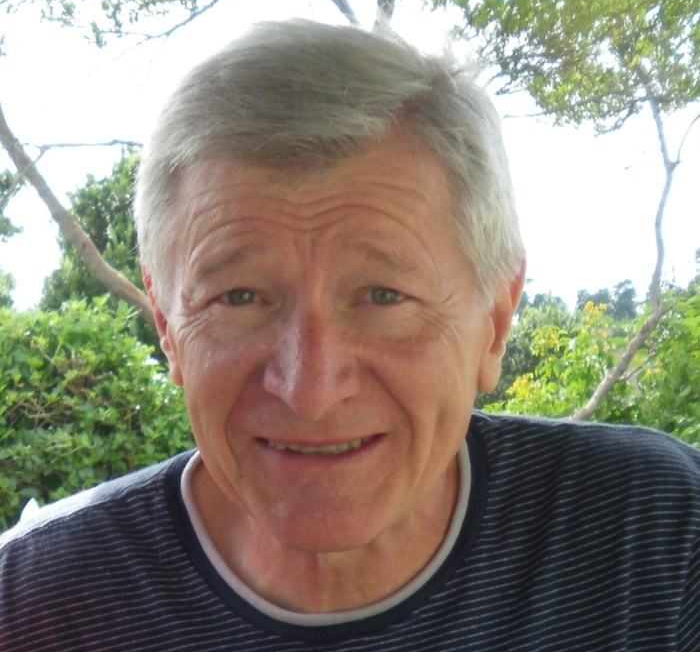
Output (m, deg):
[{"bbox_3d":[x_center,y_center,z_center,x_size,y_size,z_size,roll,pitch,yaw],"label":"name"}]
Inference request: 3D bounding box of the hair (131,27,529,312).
[{"bbox_3d":[-0.008,-0.079,0.510,0.197,0.165,0.190,0,9,6],"label":"hair"}]

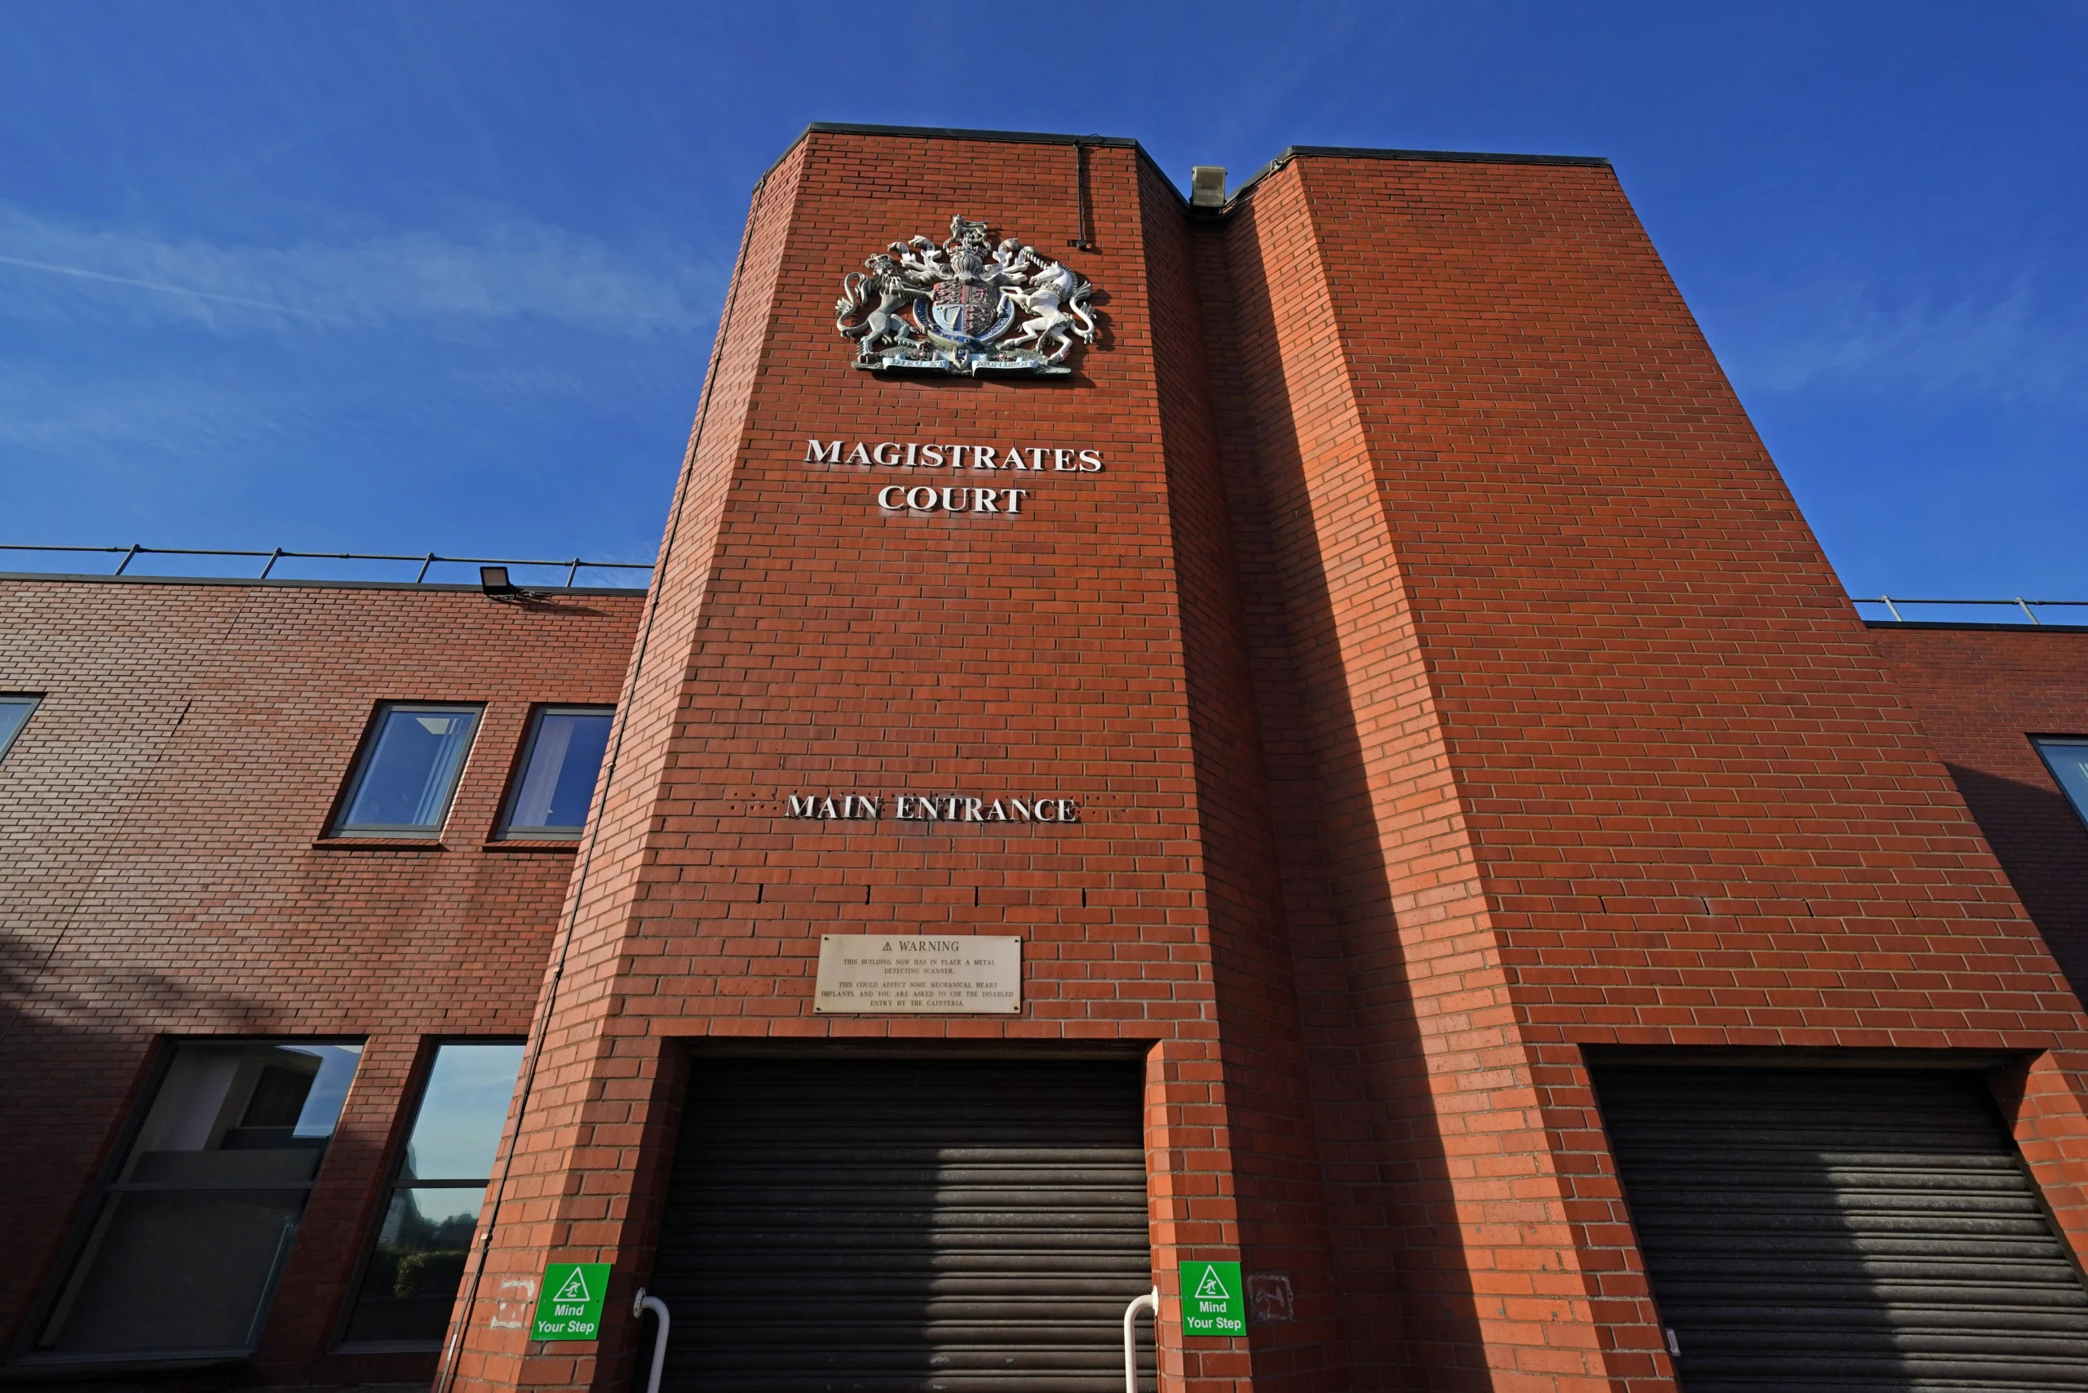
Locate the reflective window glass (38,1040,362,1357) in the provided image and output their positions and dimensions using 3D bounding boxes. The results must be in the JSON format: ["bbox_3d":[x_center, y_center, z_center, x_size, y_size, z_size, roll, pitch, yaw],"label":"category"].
[{"bbox_3d":[-7.132,4.221,7.985,1.760,2.400,0.100,1,-31,-2],"label":"reflective window glass"}]

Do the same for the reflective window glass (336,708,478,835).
[{"bbox_3d":[-6.835,0.793,10.067,1.150,1.600,0.100,1,-31,-2],"label":"reflective window glass"}]

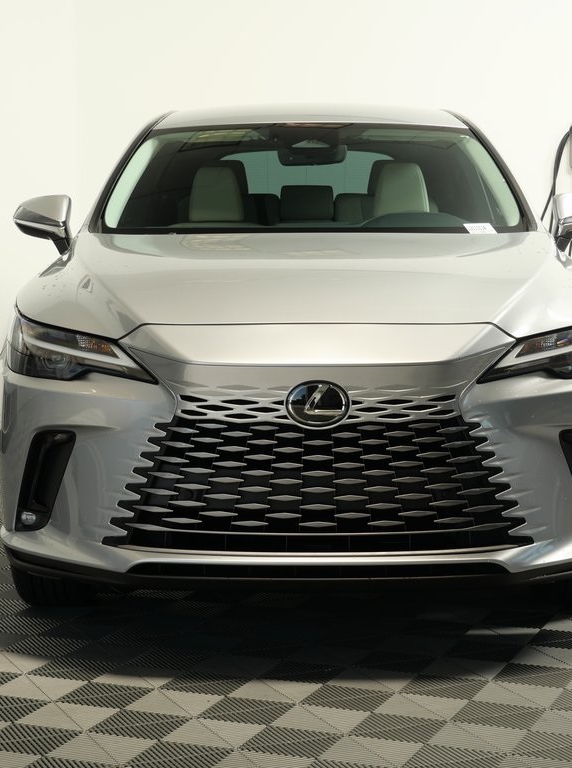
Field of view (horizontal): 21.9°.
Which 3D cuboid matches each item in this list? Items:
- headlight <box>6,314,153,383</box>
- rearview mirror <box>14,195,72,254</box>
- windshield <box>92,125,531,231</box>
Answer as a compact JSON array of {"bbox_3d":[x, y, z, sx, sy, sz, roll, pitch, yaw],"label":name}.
[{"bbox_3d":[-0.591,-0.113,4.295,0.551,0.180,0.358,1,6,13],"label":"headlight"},{"bbox_3d":[-0.905,-0.599,5.560,0.209,0.222,0.178,0,6,1],"label":"rearview mirror"},{"bbox_3d":[0.102,-0.770,5.453,1.550,0.425,0.715,0,6,1],"label":"windshield"}]

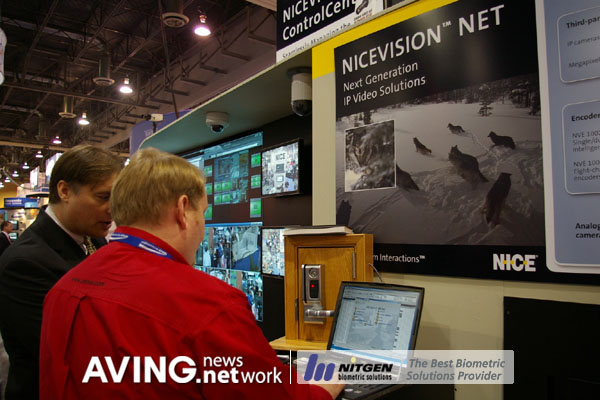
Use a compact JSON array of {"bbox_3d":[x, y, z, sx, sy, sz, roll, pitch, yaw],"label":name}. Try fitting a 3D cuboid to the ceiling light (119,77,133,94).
[{"bbox_3d":[-7.595,-5.050,19.700,0.500,0.520,0.500,0,-4,0],"label":"ceiling light"}]

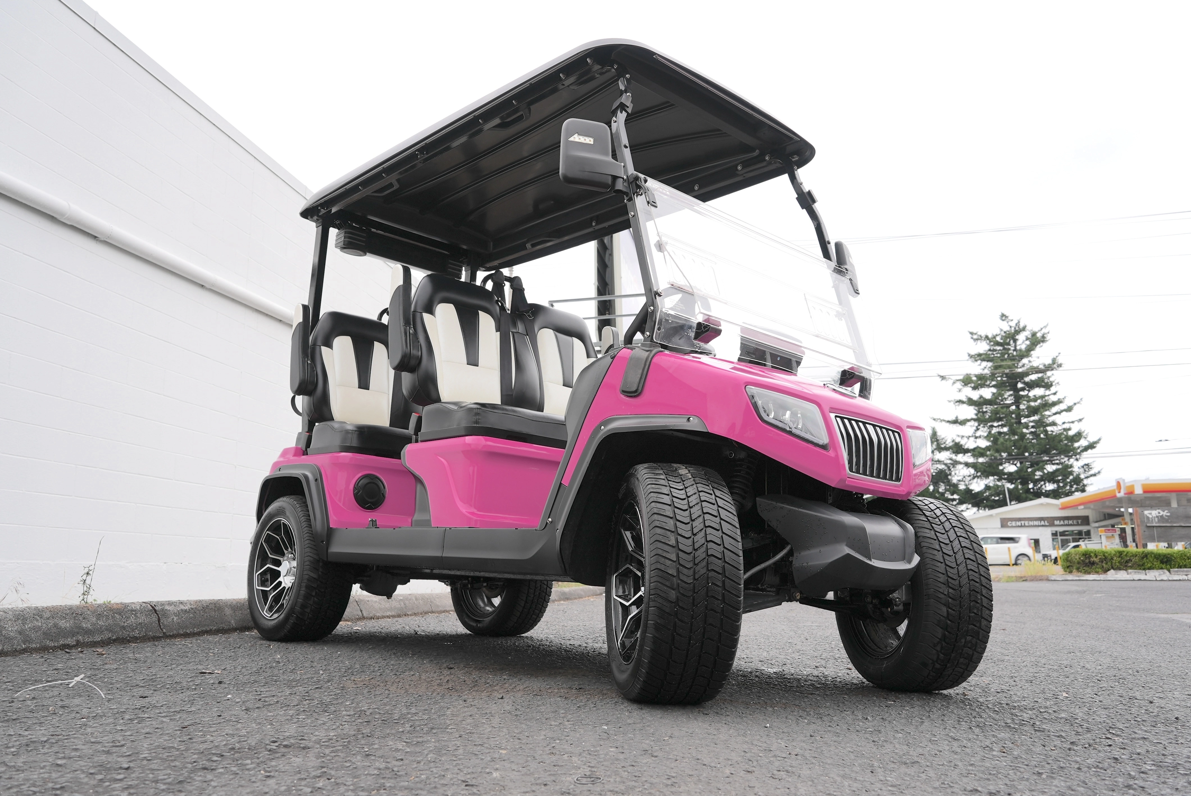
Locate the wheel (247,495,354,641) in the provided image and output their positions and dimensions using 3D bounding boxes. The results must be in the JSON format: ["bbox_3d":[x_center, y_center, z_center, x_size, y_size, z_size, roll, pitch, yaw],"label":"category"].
[{"bbox_3d":[-1.219,0.700,3.809,0.222,0.572,0.572,12,-15,-41],"label":"wheel"}]

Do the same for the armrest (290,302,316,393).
[{"bbox_3d":[-1.277,-0.204,4.099,0.090,0.410,0.107,12,-15,-41],"label":"armrest"}]

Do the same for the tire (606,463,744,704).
[{"bbox_3d":[0.173,0.441,2.227,0.222,0.572,0.572,2,-11,-9],"label":"tire"}]

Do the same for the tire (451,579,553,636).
[{"bbox_3d":[-0.457,0.863,4.478,0.222,0.572,0.572,12,-15,-41],"label":"tire"}]

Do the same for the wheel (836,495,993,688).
[{"bbox_3d":[0.991,0.617,2.943,0.222,0.572,0.572,8,-12,-13],"label":"wheel"}]

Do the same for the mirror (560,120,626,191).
[{"bbox_3d":[-0.011,-0.675,2.589,0.190,0.200,0.092,7,-12,-23],"label":"mirror"}]

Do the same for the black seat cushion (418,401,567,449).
[{"bbox_3d":[-0.125,0.152,3.515,1.030,0.155,0.410,12,-14,-41],"label":"black seat cushion"}]

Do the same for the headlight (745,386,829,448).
[{"bbox_3d":[0.476,0.053,2.326,0.237,0.152,0.092,8,-13,-28],"label":"headlight"}]

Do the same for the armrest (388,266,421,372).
[{"bbox_3d":[-0.705,-0.285,3.475,0.092,0.400,0.107,12,-15,-41],"label":"armrest"}]

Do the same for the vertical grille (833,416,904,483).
[{"bbox_3d":[0.743,0.141,2.497,0.345,0.165,0.065,12,-15,-41],"label":"vertical grille"}]

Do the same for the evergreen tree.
[{"bbox_3d":[37.728,3.515,84.093,13.500,22.992,13.500,-6,-11,24],"label":"evergreen tree"}]

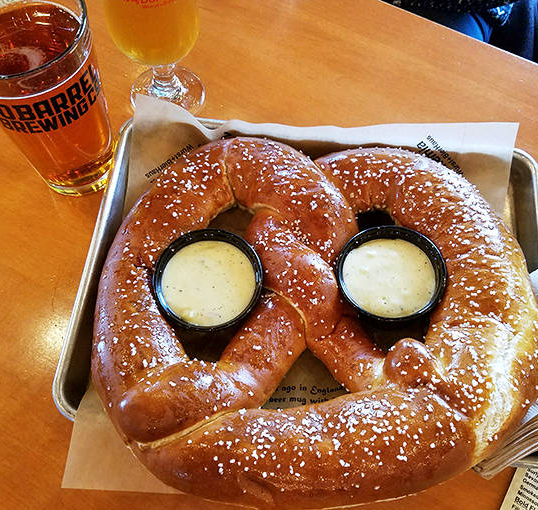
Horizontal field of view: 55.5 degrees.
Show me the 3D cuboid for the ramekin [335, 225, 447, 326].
[{"bbox_3d":[0.087,0.020,0.368,0.073,0.038,0.073,-3,64,6],"label":"ramekin"}]

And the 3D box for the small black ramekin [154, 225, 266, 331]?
[{"bbox_3d":[-0.039,0.024,0.353,0.073,0.038,0.073,0,65,1],"label":"small black ramekin"}]

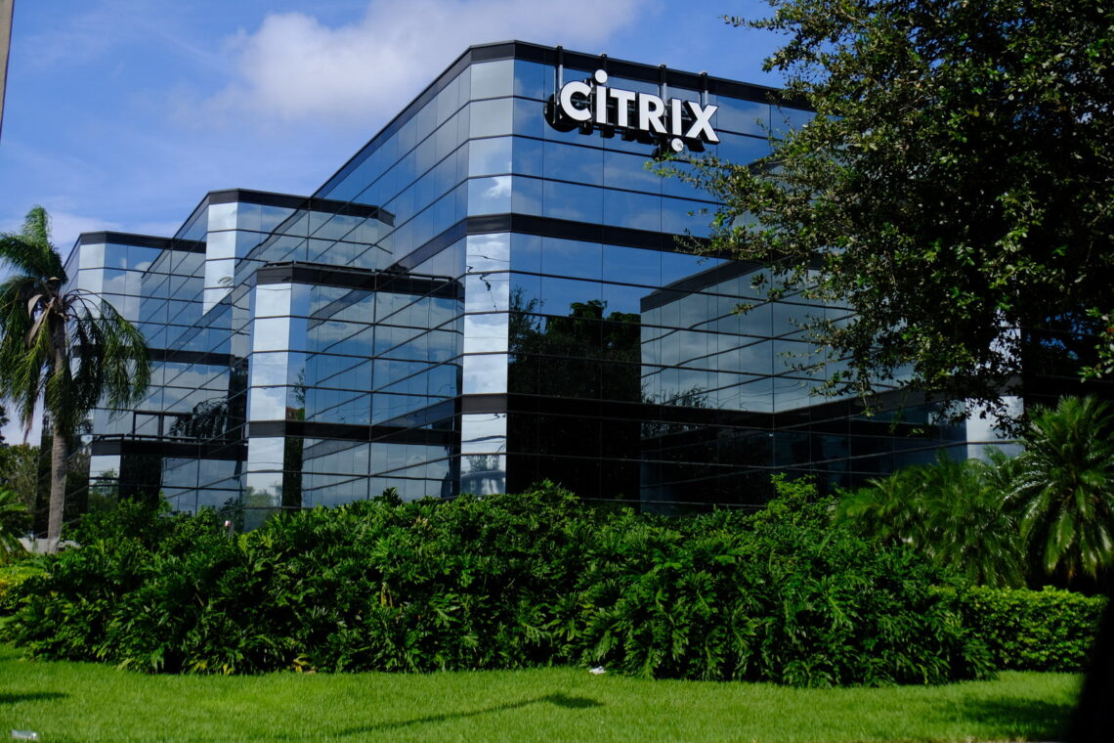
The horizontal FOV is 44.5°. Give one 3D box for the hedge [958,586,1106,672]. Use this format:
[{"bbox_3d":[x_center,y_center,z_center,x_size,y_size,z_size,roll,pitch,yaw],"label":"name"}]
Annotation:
[{"bbox_3d":[6.629,3.732,19.794,2.600,1.200,1.000,1,-9,0],"label":"hedge"}]

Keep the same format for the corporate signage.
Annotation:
[{"bbox_3d":[1.931,-6.027,31.884,4.161,1.675,0.320,5,-9,-23],"label":"corporate signage"}]

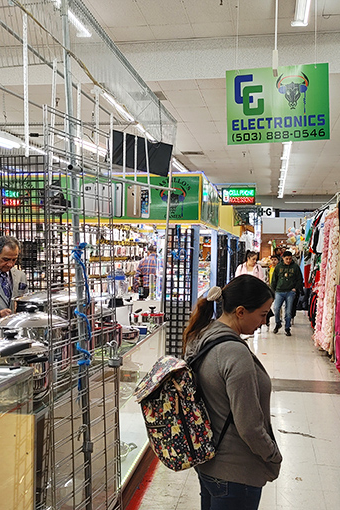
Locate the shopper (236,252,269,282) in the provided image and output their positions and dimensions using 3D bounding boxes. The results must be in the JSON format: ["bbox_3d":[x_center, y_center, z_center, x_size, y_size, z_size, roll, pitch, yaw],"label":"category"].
[{"bbox_3d":[1.357,0.742,8.506,0.520,1.600,0.330,0,0,6],"label":"shopper"}]

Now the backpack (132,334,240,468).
[{"bbox_3d":[0.026,0.542,1.780,0.170,0.380,0.260,-16,8,-27],"label":"backpack"}]

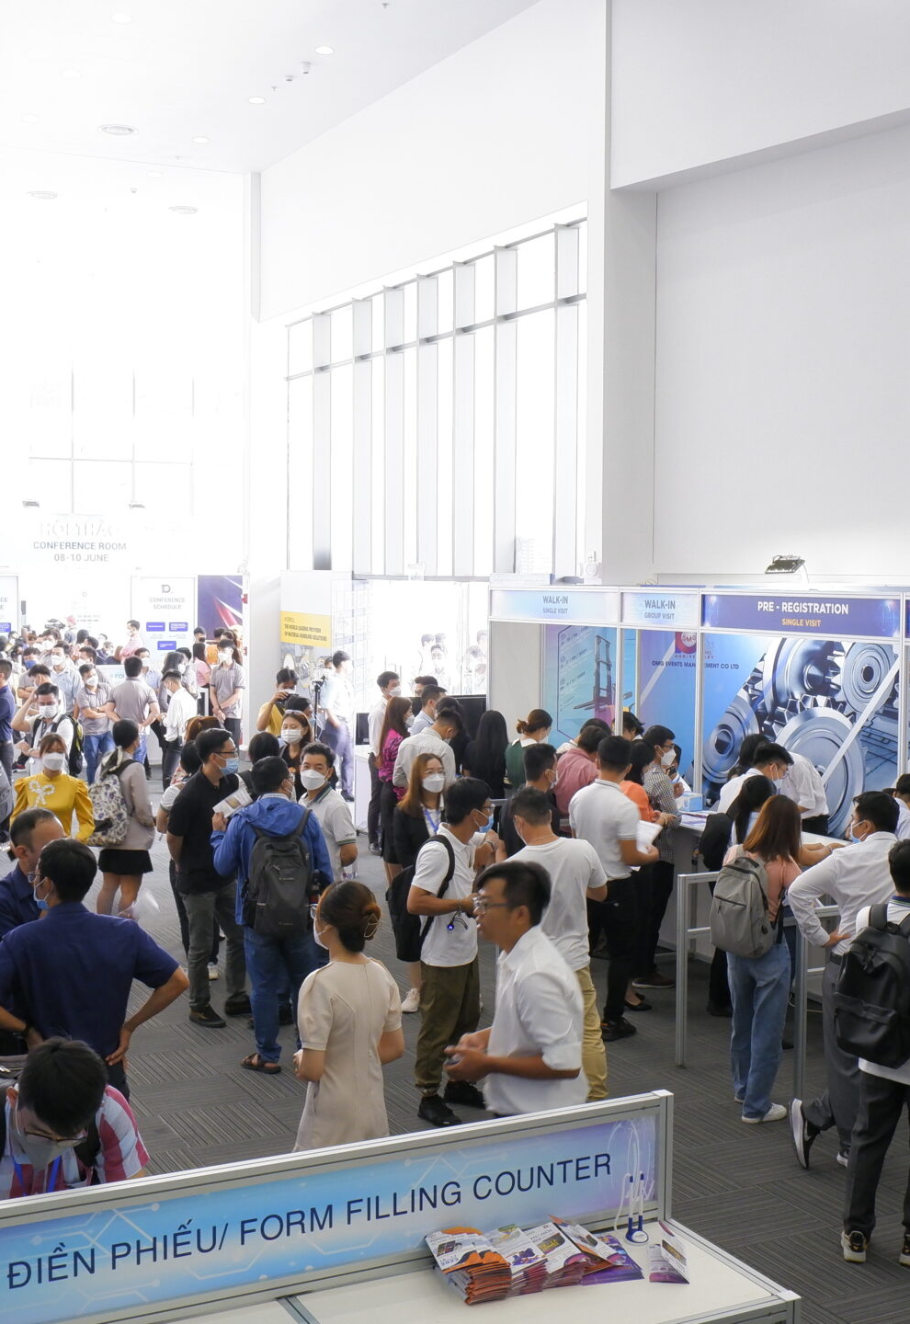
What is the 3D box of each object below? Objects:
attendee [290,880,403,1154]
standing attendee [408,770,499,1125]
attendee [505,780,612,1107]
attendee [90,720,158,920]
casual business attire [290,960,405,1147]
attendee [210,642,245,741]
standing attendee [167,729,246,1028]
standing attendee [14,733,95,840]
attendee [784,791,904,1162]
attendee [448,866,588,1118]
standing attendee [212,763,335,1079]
[{"bbox_3d":[-0.376,1.566,5.402,0.430,1.570,0.360,-2,4,-24],"label":"attendee"},{"bbox_3d":[-0.017,1.387,7.395,0.420,1.640,0.480,2,4,30],"label":"standing attendee"},{"bbox_3d":[0.465,1.409,7.077,0.520,1.640,0.380,-1,4,-24],"label":"attendee"},{"bbox_3d":[-2.370,1.209,10.752,0.460,1.580,0.440,-4,5,-45],"label":"attendee"},{"bbox_3d":[-0.351,1.375,4.890,0.340,0.850,0.240,-2,4,-30],"label":"casual business attire"},{"bbox_3d":[-2.820,0.591,18.628,0.470,1.680,0.330,1,3,8],"label":"attendee"},{"bbox_3d":[-1.442,1.256,8.925,0.340,1.710,0.470,2,4,30],"label":"standing attendee"},{"bbox_3d":[-2.480,1.226,9.281,0.480,1.570,0.320,-1,3,-13],"label":"standing attendee"},{"bbox_3d":[1.750,1.409,6.629,0.600,1.650,0.500,-4,5,-44],"label":"attendee"},{"bbox_3d":[0.201,1.512,5.048,0.480,1.690,0.460,0,4,-6],"label":"attendee"},{"bbox_3d":[-0.975,1.349,8.048,0.600,1.690,0.500,-1,4,-7],"label":"standing attendee"}]

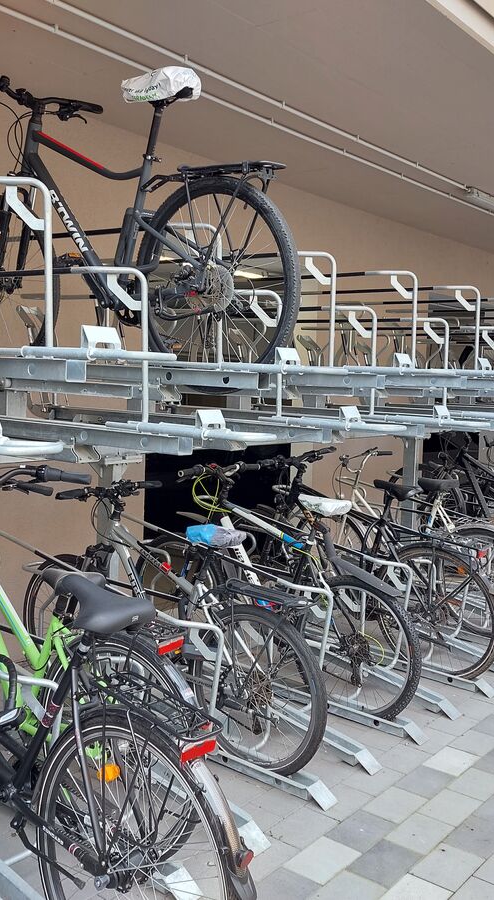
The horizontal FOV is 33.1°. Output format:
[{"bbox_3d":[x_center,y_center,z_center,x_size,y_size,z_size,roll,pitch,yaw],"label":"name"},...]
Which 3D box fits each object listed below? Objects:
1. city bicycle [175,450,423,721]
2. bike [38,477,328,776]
[{"bbox_3d":[0.083,0.658,4.160,1.770,1.110,0.640,5,6,39],"label":"city bicycle"},{"bbox_3d":[-0.378,0.699,3.578,1.760,1.090,0.620,5,6,39],"label":"bike"}]

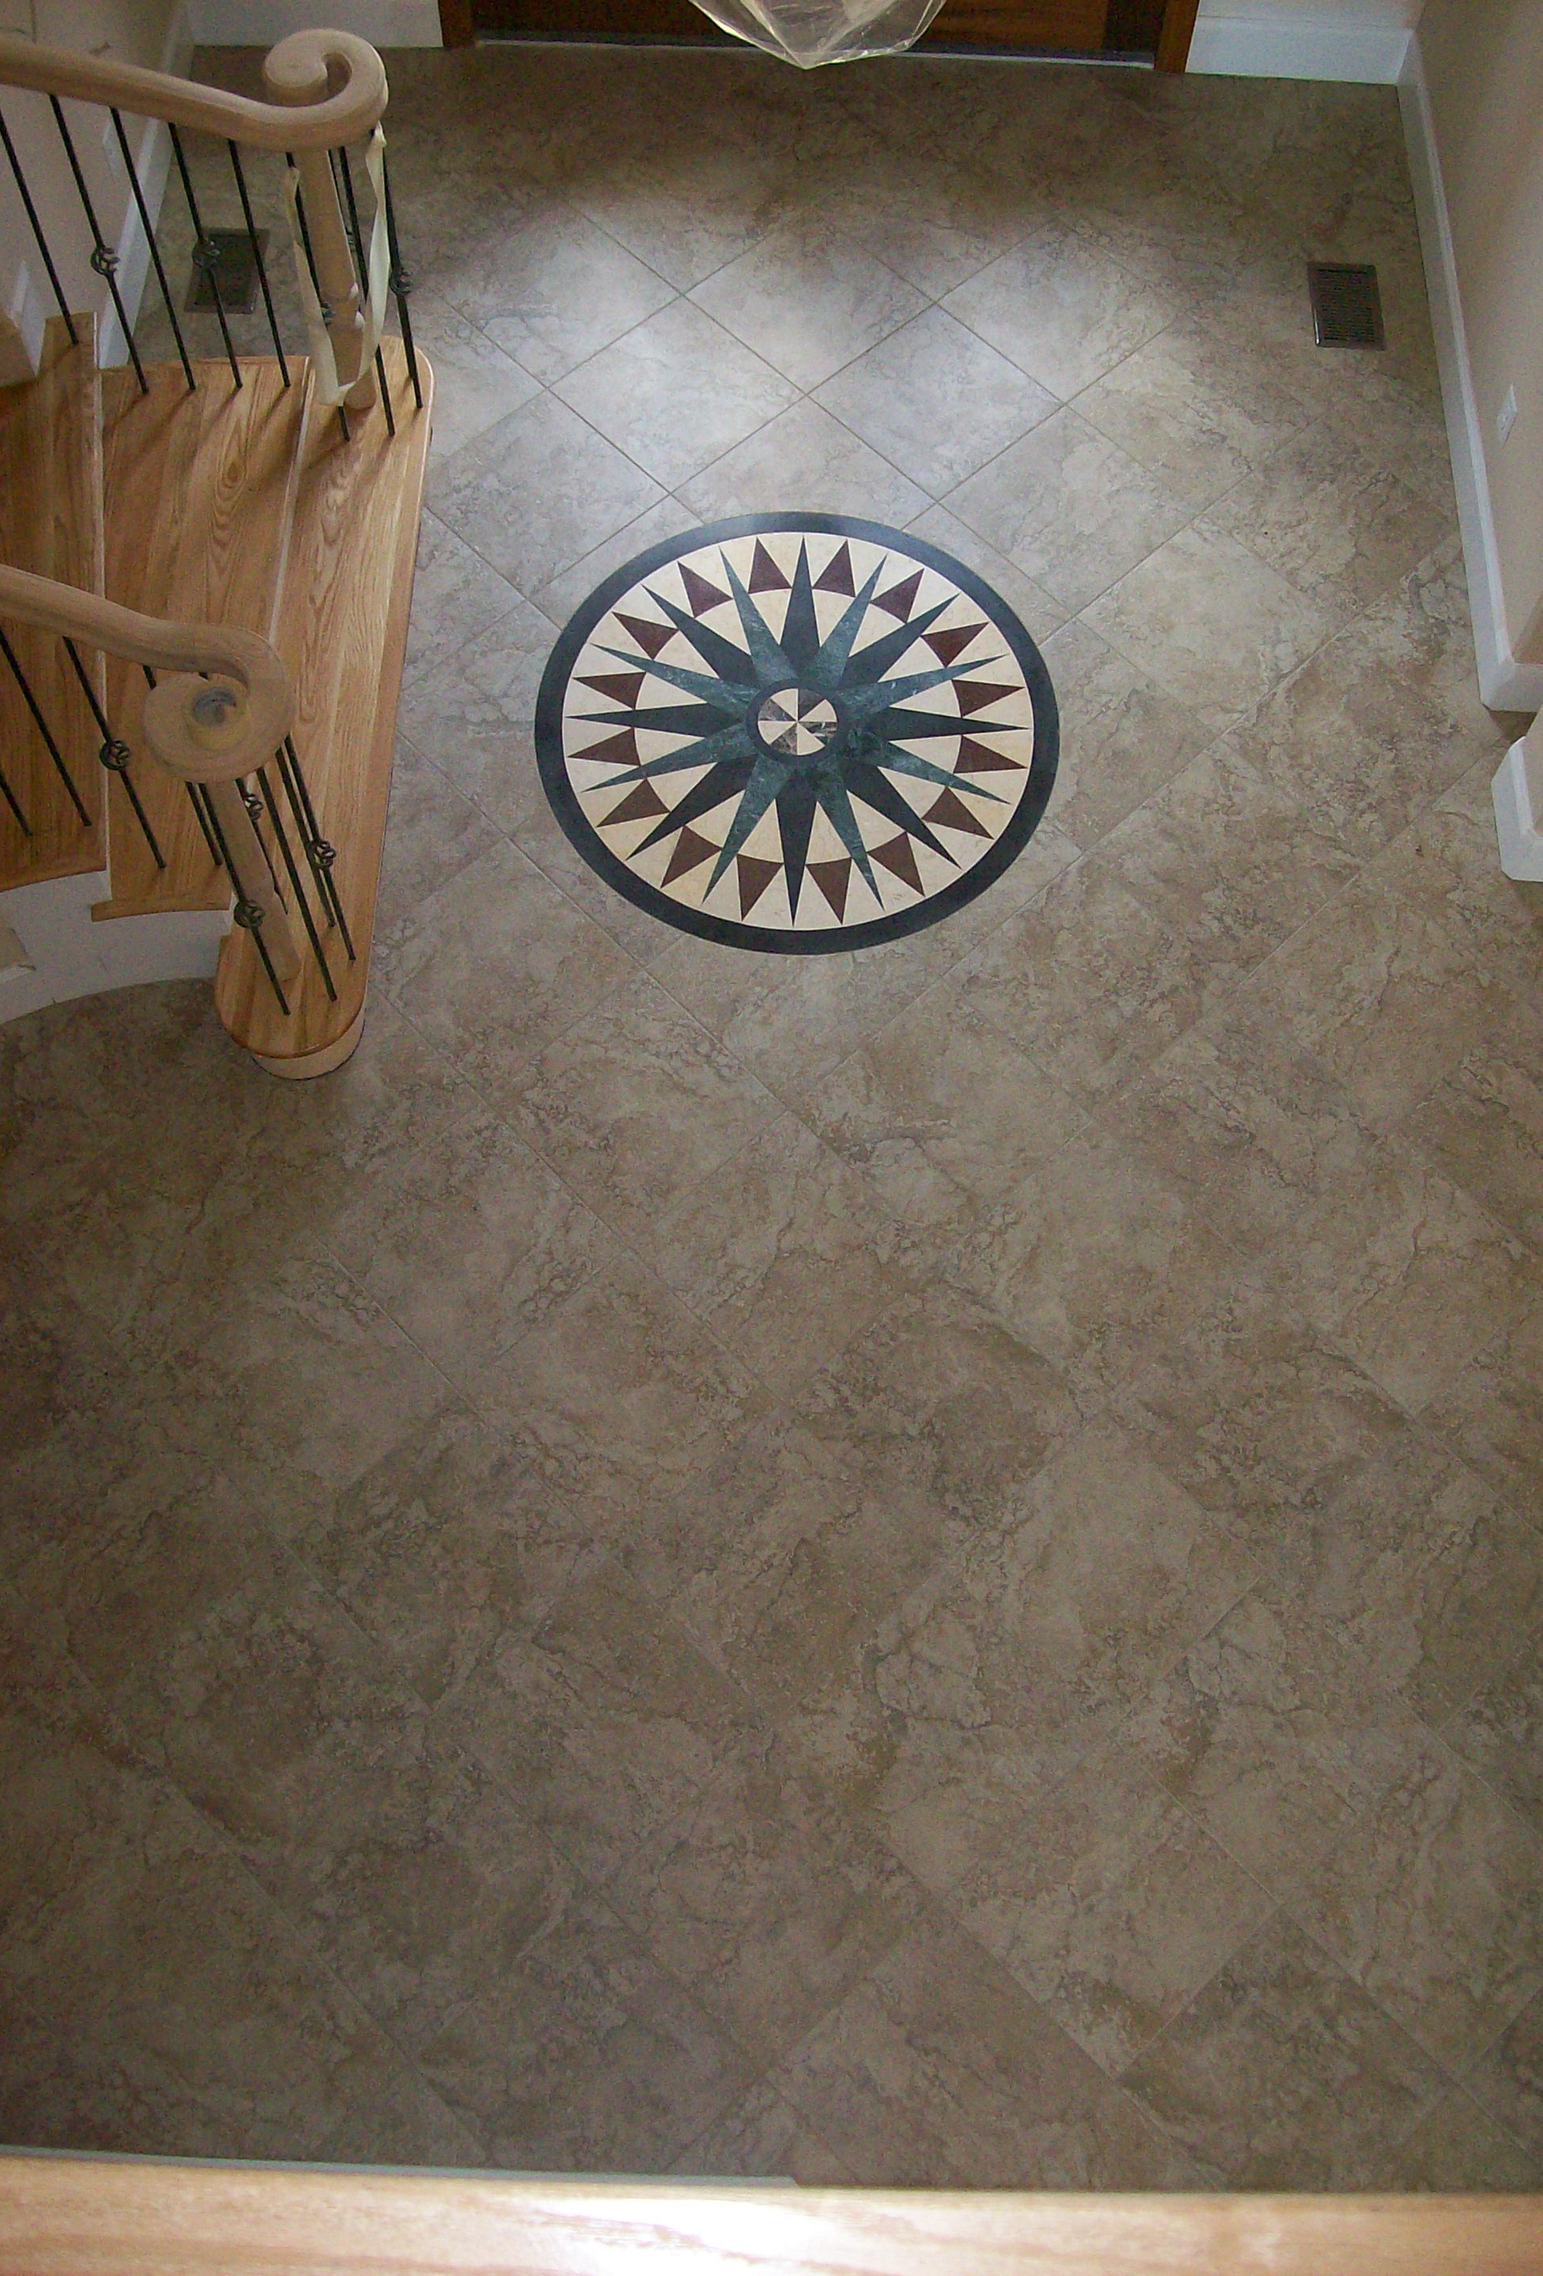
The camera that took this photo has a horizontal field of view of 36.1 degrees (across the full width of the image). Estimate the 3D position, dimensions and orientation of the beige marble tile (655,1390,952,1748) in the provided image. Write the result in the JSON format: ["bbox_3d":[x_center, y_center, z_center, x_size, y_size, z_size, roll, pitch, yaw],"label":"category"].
[{"bbox_3d":[0.029,0.839,4.665,0.457,0.012,0.457,-41,73,-17],"label":"beige marble tile"}]

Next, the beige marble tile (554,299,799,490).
[{"bbox_3d":[-0.235,-1.859,5.900,0.457,0.010,0.457,-41,73,-17],"label":"beige marble tile"}]

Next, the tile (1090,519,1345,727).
[{"bbox_3d":[1.052,-1.229,5.657,0.457,0.010,0.457,-41,73,-17],"label":"tile"}]

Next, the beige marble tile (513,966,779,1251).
[{"bbox_3d":[-0.290,-0.069,5.056,0.457,0.012,0.457,-41,73,-17],"label":"beige marble tile"}]

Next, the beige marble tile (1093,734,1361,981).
[{"bbox_3d":[1.032,-0.626,5.380,0.459,0.012,0.459,-41,73,-17],"label":"beige marble tile"}]

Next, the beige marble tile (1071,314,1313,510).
[{"bbox_3d":[1.050,-1.791,5.845,0.457,0.012,0.457,-41,73,-17],"label":"beige marble tile"}]

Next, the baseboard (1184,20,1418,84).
[{"bbox_3d":[1.406,-2.894,6.295,0.571,0.176,0.016,3,66,0],"label":"baseboard"}]

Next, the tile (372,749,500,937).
[{"bbox_3d":[-0.923,-0.688,5.347,0.457,0.012,0.457,-41,73,-17],"label":"tile"}]

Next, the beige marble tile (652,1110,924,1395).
[{"bbox_3d":[0.028,0.241,4.985,0.459,0.012,0.459,-41,73,-17],"label":"beige marble tile"}]

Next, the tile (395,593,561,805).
[{"bbox_3d":[-0.588,-0.977,5.502,0.459,0.012,0.459,-41,73,-17],"label":"tile"}]

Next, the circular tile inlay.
[{"bbox_3d":[0.063,-0.960,5.506,1.213,0.012,1.213,0,67,-1],"label":"circular tile inlay"}]

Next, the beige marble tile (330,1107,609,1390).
[{"bbox_3d":[-0.626,0.220,4.960,0.457,0.012,0.457,-41,73,-17],"label":"beige marble tile"}]

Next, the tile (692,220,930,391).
[{"bbox_3d":[0.095,-2.121,5.989,0.457,0.012,0.457,-41,73,-17],"label":"tile"}]

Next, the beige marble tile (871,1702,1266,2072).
[{"bbox_3d":[0.639,1.442,4.458,0.457,0.012,0.457,-41,73,-17],"label":"beige marble tile"}]

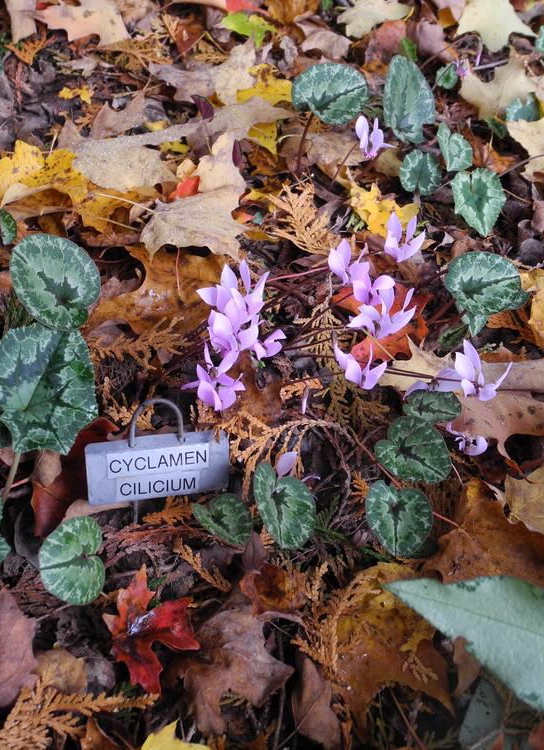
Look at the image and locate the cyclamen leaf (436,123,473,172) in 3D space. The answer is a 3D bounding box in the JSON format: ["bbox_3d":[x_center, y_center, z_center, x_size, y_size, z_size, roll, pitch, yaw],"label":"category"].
[{"bbox_3d":[0.150,-0.188,0.665,0.025,0.011,0.041,-6,90,9],"label":"cyclamen leaf"}]

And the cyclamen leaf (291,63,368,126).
[{"bbox_3d":[0.050,-0.239,0.690,0.062,0.013,0.057,-22,82,-1],"label":"cyclamen leaf"}]

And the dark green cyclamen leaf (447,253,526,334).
[{"bbox_3d":[0.150,-0.062,0.568,0.052,0.013,0.055,-17,74,4],"label":"dark green cyclamen leaf"}]

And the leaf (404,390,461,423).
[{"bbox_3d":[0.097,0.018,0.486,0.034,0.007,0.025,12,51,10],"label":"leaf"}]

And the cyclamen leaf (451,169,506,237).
[{"bbox_3d":[0.160,-0.132,0.621,0.038,0.009,0.054,-14,86,10],"label":"cyclamen leaf"}]

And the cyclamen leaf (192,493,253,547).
[{"bbox_3d":[-0.022,0.074,0.427,0.022,0.012,0.038,-33,52,-26],"label":"cyclamen leaf"}]

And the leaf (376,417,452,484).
[{"bbox_3d":[0.089,0.047,0.498,0.048,0.012,0.041,33,76,16],"label":"leaf"}]

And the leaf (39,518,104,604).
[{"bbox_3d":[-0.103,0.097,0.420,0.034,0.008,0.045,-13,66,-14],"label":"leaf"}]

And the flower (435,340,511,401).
[{"bbox_3d":[0.115,-0.002,0.458,0.038,0.030,0.030,0,54,0],"label":"flower"}]

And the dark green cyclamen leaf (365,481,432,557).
[{"bbox_3d":[0.066,0.074,0.420,0.035,0.014,0.040,0,66,0],"label":"dark green cyclamen leaf"}]

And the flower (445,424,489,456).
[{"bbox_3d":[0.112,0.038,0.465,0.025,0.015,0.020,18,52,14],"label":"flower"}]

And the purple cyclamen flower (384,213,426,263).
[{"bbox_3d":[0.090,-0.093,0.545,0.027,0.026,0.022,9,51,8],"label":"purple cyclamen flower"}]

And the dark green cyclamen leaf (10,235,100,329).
[{"bbox_3d":[-0.138,-0.060,0.515,0.051,0.010,0.065,-42,88,-15],"label":"dark green cyclamen leaf"}]

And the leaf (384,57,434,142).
[{"bbox_3d":[0.104,-0.210,0.615,0.038,0.016,0.078,-3,75,11],"label":"leaf"}]

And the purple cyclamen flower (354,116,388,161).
[{"bbox_3d":[0.079,-0.188,0.640,0.026,0.026,0.022,6,50,5],"label":"purple cyclamen flower"}]

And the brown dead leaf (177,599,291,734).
[{"bbox_3d":[-0.020,0.157,0.435,0.063,0.023,0.069,9,58,5],"label":"brown dead leaf"}]

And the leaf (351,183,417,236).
[{"bbox_3d":[0.087,-0.128,0.613,0.044,0.016,0.057,-18,61,-9],"label":"leaf"}]

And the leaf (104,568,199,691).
[{"bbox_3d":[-0.067,0.140,0.444,0.051,0.021,0.070,-7,61,-7],"label":"leaf"}]

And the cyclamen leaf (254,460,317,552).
[{"bbox_3d":[0.008,0.076,0.472,0.033,0.013,0.051,-5,71,-1],"label":"cyclamen leaf"}]

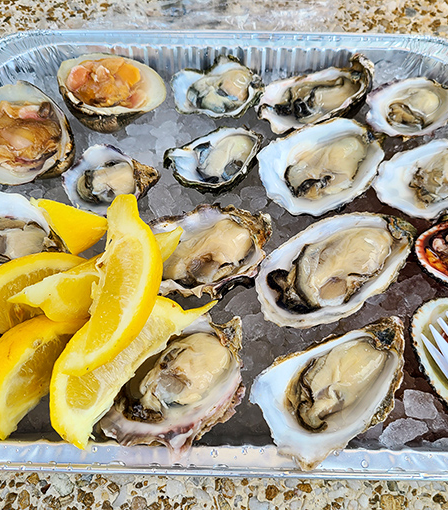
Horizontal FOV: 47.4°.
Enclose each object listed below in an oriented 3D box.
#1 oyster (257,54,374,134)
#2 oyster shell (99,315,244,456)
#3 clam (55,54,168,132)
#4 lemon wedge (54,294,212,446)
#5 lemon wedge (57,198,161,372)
[{"bbox_3d":[0.055,-0.094,0.316,0.078,0.026,0.044,-21,67,-9],"label":"oyster"},{"bbox_3d":[-0.021,0.059,0.227,0.077,0.027,0.046,-40,68,-20],"label":"oyster shell"},{"bbox_3d":[-0.070,-0.101,0.323,0.075,0.029,0.052,19,57,13],"label":"clam"},{"bbox_3d":[-0.041,0.043,0.221,0.036,0.034,0.084,37,67,19],"label":"lemon wedge"},{"bbox_3d":[-0.047,0.013,0.215,0.033,0.030,0.081,7,61,4],"label":"lemon wedge"}]

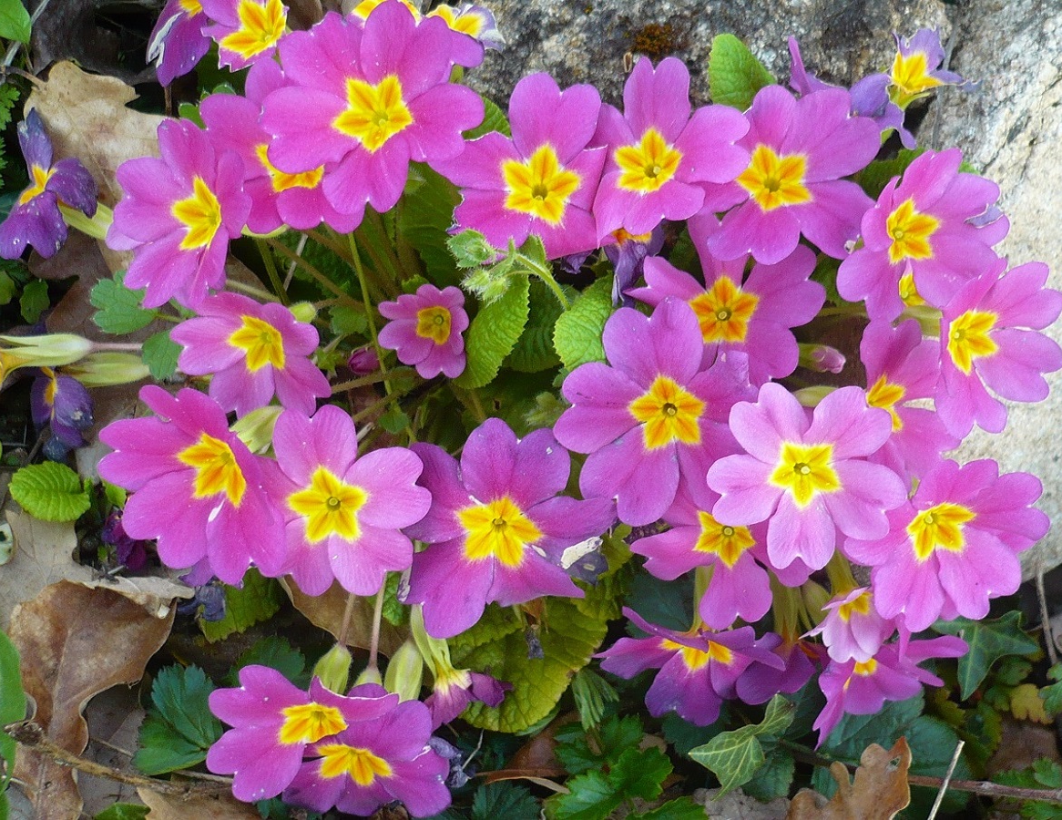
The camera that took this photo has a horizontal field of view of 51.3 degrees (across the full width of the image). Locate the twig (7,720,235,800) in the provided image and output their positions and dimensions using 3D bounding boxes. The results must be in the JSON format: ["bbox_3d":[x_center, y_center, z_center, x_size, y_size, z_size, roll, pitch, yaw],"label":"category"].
[{"bbox_3d":[-0.103,0.087,0.275,0.060,0.006,0.007,12,61,7],"label":"twig"}]

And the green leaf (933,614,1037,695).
[{"bbox_3d":[0.115,0.062,0.280,0.026,0.008,0.022,13,73,4],"label":"green leaf"}]

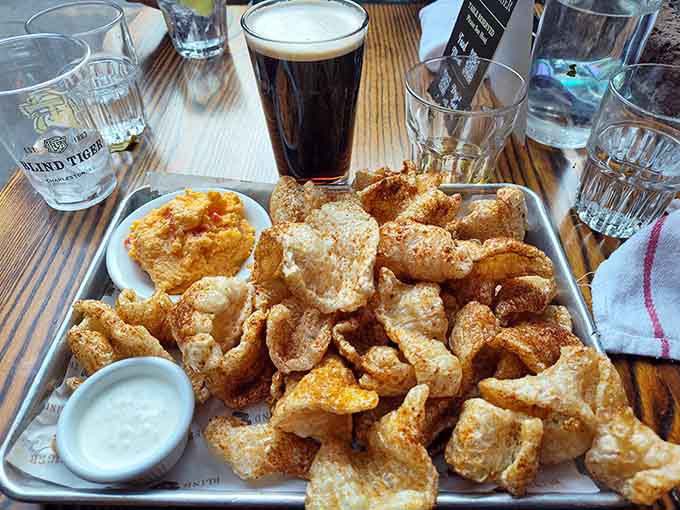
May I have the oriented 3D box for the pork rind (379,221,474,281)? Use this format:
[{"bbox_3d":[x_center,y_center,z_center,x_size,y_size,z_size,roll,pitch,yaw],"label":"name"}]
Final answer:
[{"bbox_3d":[0.058,-0.002,0.304,0.066,0.030,0.033,7,48,7],"label":"pork rind"}]

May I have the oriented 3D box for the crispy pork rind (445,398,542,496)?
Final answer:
[{"bbox_3d":[0.078,0.099,0.231,0.046,0.033,0.042,0,48,1],"label":"crispy pork rind"}]

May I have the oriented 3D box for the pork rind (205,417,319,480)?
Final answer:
[{"bbox_3d":[-0.041,0.104,0.241,0.058,0.025,0.031,9,50,8],"label":"pork rind"}]

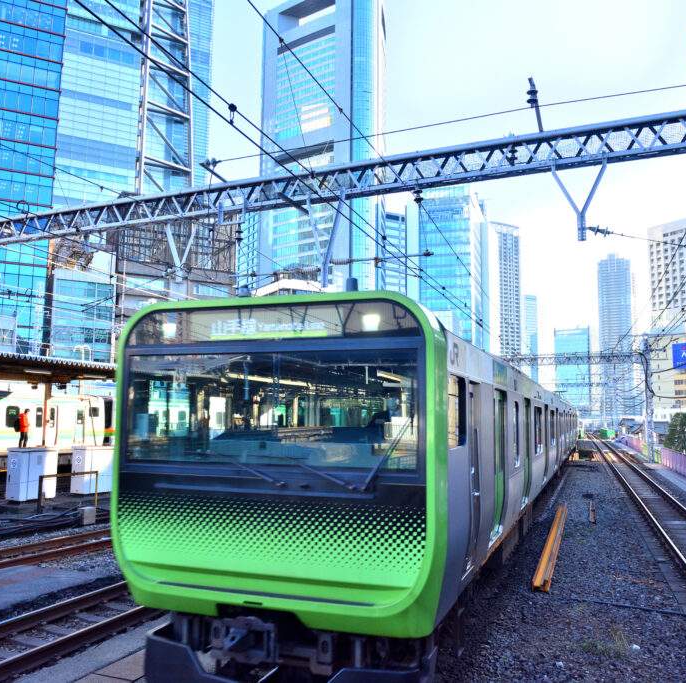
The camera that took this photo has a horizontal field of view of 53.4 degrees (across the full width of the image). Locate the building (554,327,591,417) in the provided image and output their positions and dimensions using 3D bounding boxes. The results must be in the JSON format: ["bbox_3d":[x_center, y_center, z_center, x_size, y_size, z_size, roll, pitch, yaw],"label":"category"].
[{"bbox_3d":[270.253,38.719,799.035,39.000,110.271,35.000,-2,-7,24],"label":"building"}]

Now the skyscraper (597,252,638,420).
[{"bbox_3d":[309.585,-3.226,769.905,34.500,190.000,34.500,-2,-6,18],"label":"skyscraper"}]

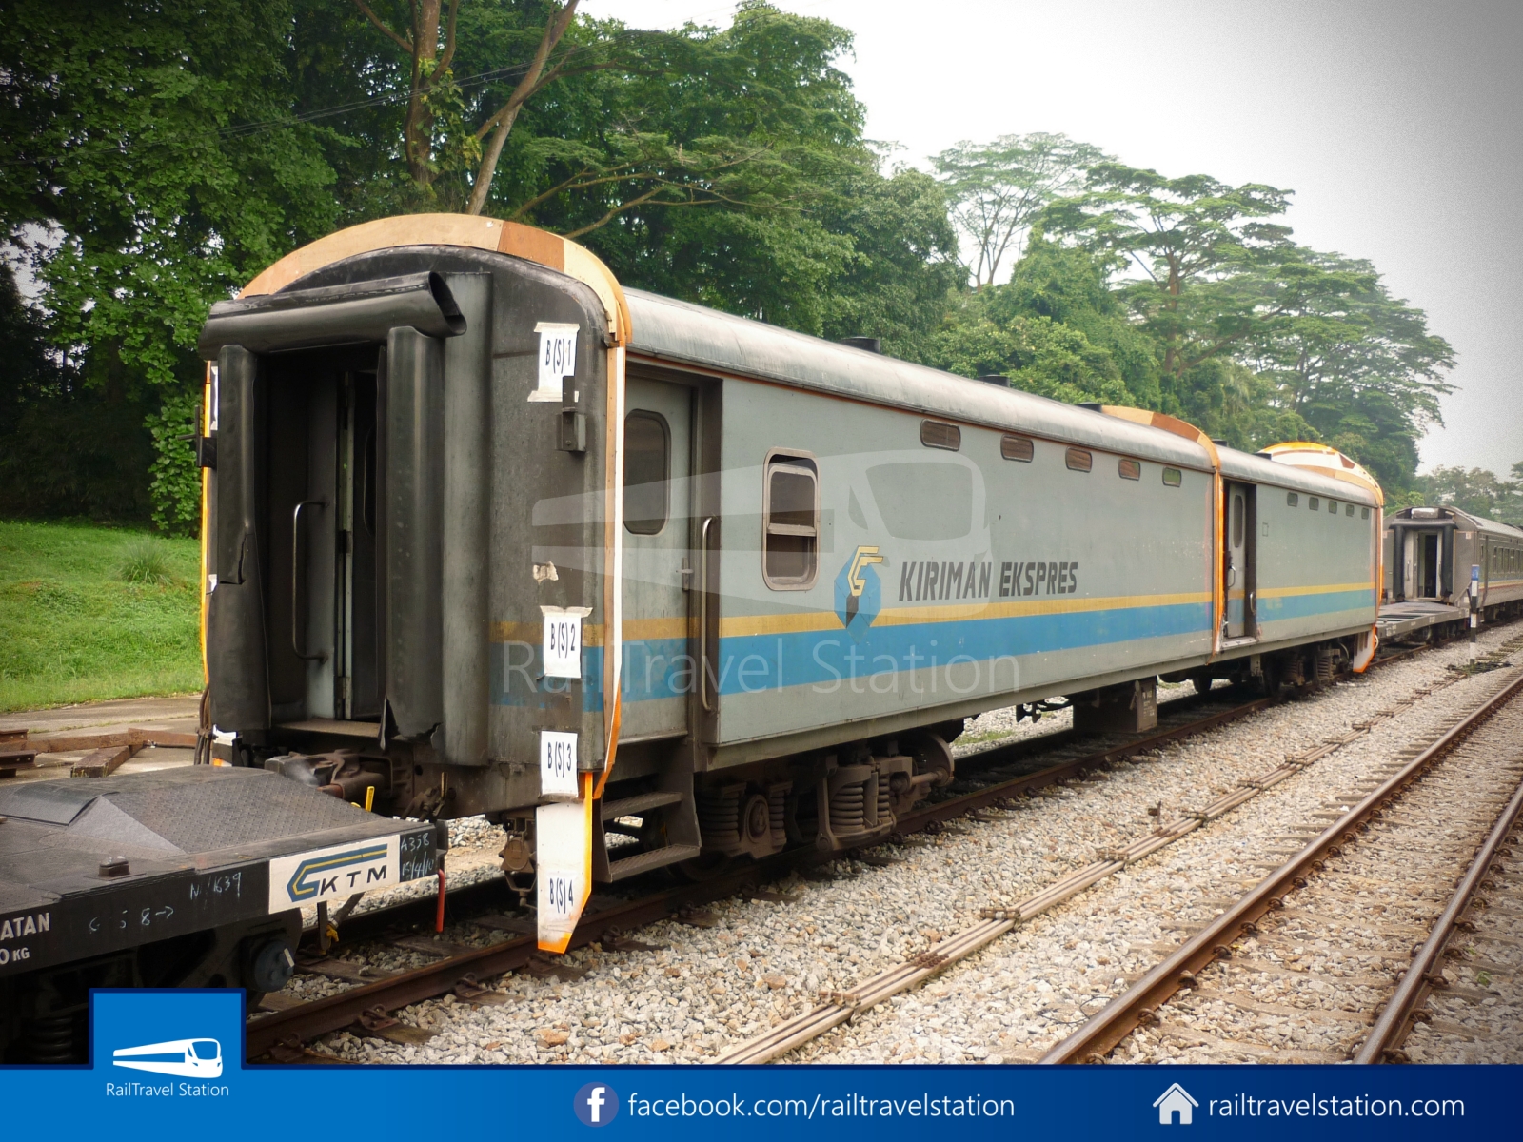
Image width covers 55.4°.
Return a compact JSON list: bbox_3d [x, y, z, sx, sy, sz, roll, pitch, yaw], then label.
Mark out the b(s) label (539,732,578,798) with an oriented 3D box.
[{"bbox_3d":[-0.930,0.895,6.691,0.215,0.297,0.010,1,1,32],"label":"b(s) label"}]

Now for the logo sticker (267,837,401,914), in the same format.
[{"bbox_3d":[-1.569,1.118,5.382,0.010,0.191,0.621,1,1,32],"label":"logo sticker"}]

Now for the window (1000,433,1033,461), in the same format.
[{"bbox_3d":[1.885,-0.899,10.716,0.050,0.181,0.645,1,1,32],"label":"window"}]

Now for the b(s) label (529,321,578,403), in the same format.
[{"bbox_3d":[-0.960,-0.962,6.705,0.295,0.363,0.010,1,1,32],"label":"b(s) label"}]

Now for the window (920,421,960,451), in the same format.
[{"bbox_3d":[1.181,-0.886,9.584,0.050,0.173,0.640,1,1,32],"label":"window"}]

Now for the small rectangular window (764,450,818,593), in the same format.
[{"bbox_3d":[0.154,-0.288,8.249,0.060,0.792,0.623,1,0,32],"label":"small rectangular window"}]

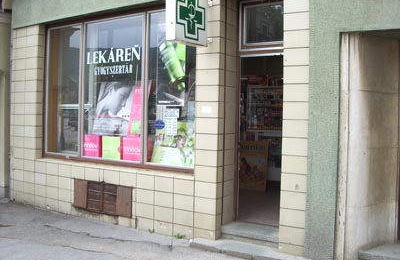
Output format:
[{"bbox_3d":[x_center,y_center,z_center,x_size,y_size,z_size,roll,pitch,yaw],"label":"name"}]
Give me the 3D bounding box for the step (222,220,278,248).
[{"bbox_3d":[0.716,1.300,5.474,0.832,0.162,0.352,2,2,34],"label":"step"}]

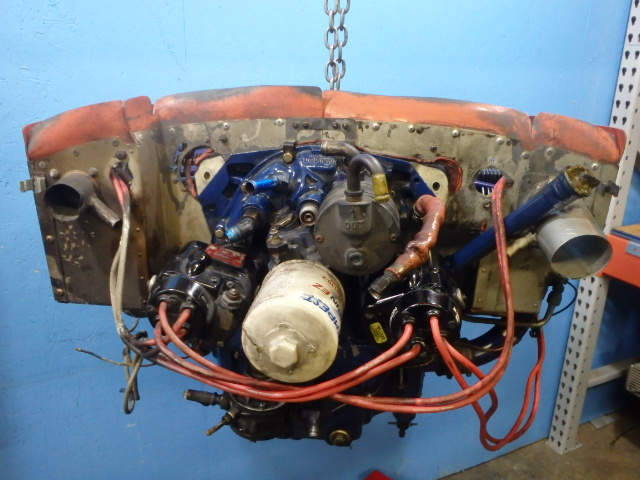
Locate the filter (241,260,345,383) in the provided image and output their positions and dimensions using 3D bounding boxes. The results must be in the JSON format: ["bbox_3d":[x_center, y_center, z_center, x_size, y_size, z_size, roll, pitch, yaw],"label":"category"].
[{"bbox_3d":[-0.026,0.086,0.534,0.095,0.095,0.112,3,24,7],"label":"filter"}]

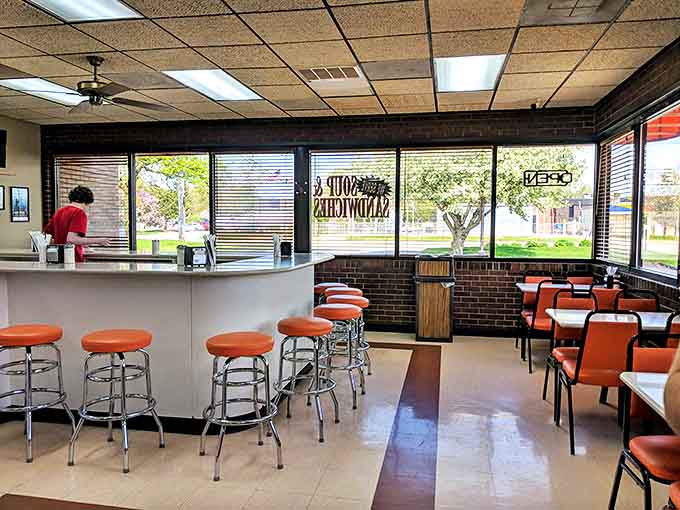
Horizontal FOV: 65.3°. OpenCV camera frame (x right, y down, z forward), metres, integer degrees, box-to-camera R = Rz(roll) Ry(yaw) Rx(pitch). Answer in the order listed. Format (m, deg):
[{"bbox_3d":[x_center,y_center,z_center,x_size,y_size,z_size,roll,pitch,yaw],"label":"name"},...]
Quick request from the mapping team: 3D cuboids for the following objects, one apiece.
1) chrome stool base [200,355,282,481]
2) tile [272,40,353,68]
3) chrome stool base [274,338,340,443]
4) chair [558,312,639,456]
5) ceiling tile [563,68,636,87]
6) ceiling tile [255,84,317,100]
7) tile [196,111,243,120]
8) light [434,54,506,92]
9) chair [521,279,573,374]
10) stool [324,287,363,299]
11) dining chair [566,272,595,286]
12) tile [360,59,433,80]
[{"bbox_3d":[-0.579,0.872,3.085,0.450,0.680,0.450,-1,4,-27],"label":"chrome stool base"},{"bbox_3d":[-0.194,-1.619,4.231,0.600,0.025,0.600,1,4,11],"label":"tile"},{"bbox_3d":[-0.233,0.844,3.553,0.430,0.640,0.430,1,4,11],"label":"chrome stool base"},{"bbox_3d":[1.724,0.788,3.502,0.450,0.890,0.570,1,4,11],"label":"chair"},{"bbox_3d":[2.372,-1.643,4.911,0.540,0.020,0.600,1,4,11],"label":"ceiling tile"},{"bbox_3d":[-0.561,-1.704,5.520,0.600,0.025,0.600,1,4,11],"label":"ceiling tile"},{"bbox_3d":[-1.538,-1.797,6.825,0.600,0.025,0.354,1,4,11],"label":"tile"},{"bbox_3d":[1.179,-1.673,4.881,0.610,0.070,1.210,1,4,11],"label":"light"},{"bbox_3d":[2.111,0.695,5.321,0.450,0.900,0.540,1,4,11],"label":"chair"},{"bbox_3d":[0.043,0.693,5.363,0.430,0.720,0.430,1,4,11],"label":"stool"},{"bbox_3d":[2.578,0.644,5.586,0.450,0.870,0.530,1,4,11],"label":"dining chair"},{"bbox_3d":[0.519,-1.652,4.715,0.600,0.025,0.600,1,4,11],"label":"tile"}]

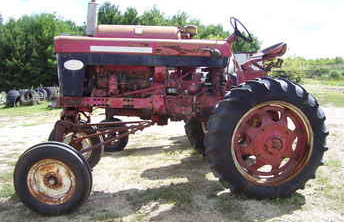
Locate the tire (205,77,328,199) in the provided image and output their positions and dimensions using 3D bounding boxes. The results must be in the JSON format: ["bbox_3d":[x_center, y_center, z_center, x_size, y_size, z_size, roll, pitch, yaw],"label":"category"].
[{"bbox_3d":[1.169,0.360,4.153,1.500,1.500,0.380,2,7,-8],"label":"tire"}]

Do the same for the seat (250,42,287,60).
[{"bbox_3d":[1.375,-0.845,4.800,0.430,0.240,0.460,2,7,-8],"label":"seat"}]

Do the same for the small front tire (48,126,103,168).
[{"bbox_3d":[-1.403,0.502,4.977,0.750,0.750,0.190,2,7,-9],"label":"small front tire"}]

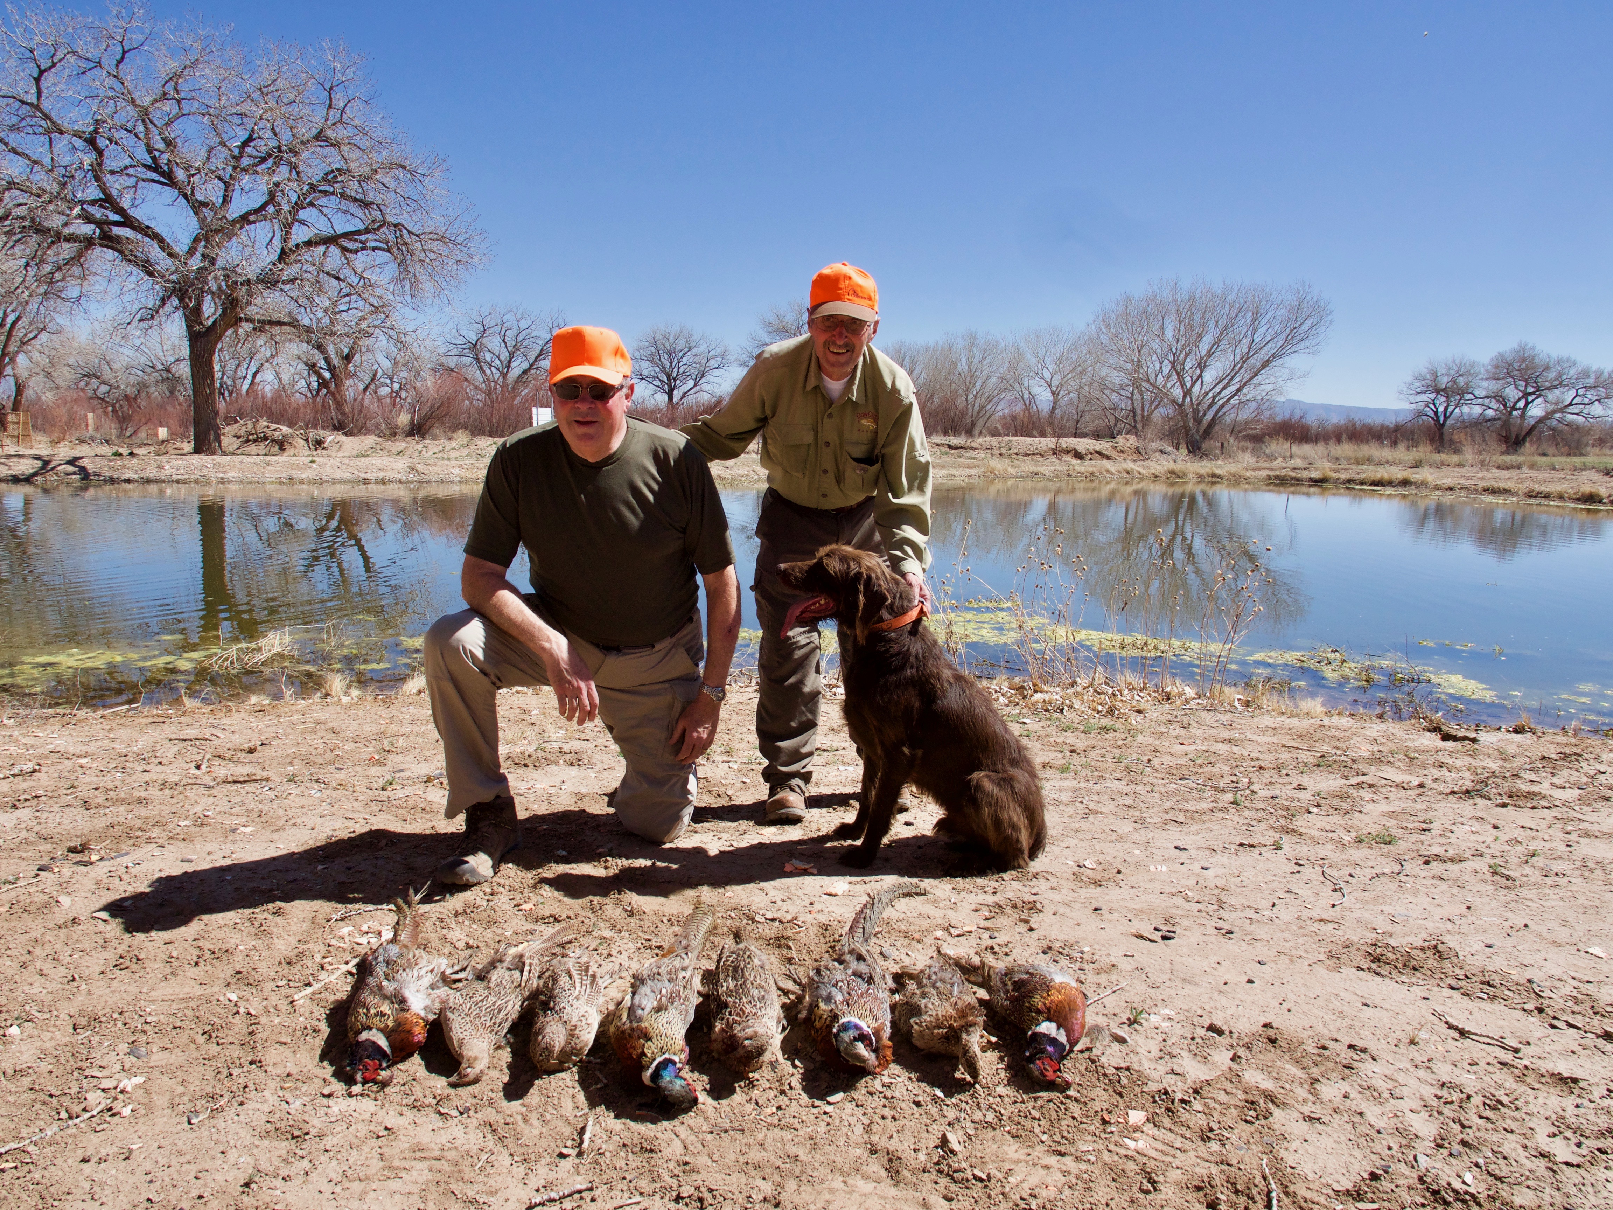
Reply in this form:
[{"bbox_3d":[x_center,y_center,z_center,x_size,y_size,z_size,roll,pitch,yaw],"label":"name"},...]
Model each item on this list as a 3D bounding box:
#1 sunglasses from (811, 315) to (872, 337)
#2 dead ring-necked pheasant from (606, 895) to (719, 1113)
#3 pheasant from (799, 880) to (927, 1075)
[{"bbox_3d":[0.080,-0.630,2.542,0.142,0.047,0.120,6,18,-1],"label":"sunglasses"},{"bbox_3d":[-0.225,0.680,2.072,0.170,0.120,0.710,0,9,-2],"label":"dead ring-necked pheasant"},{"bbox_3d":[0.151,0.665,2.166,0.190,0.120,0.734,2,9,10],"label":"pheasant"}]

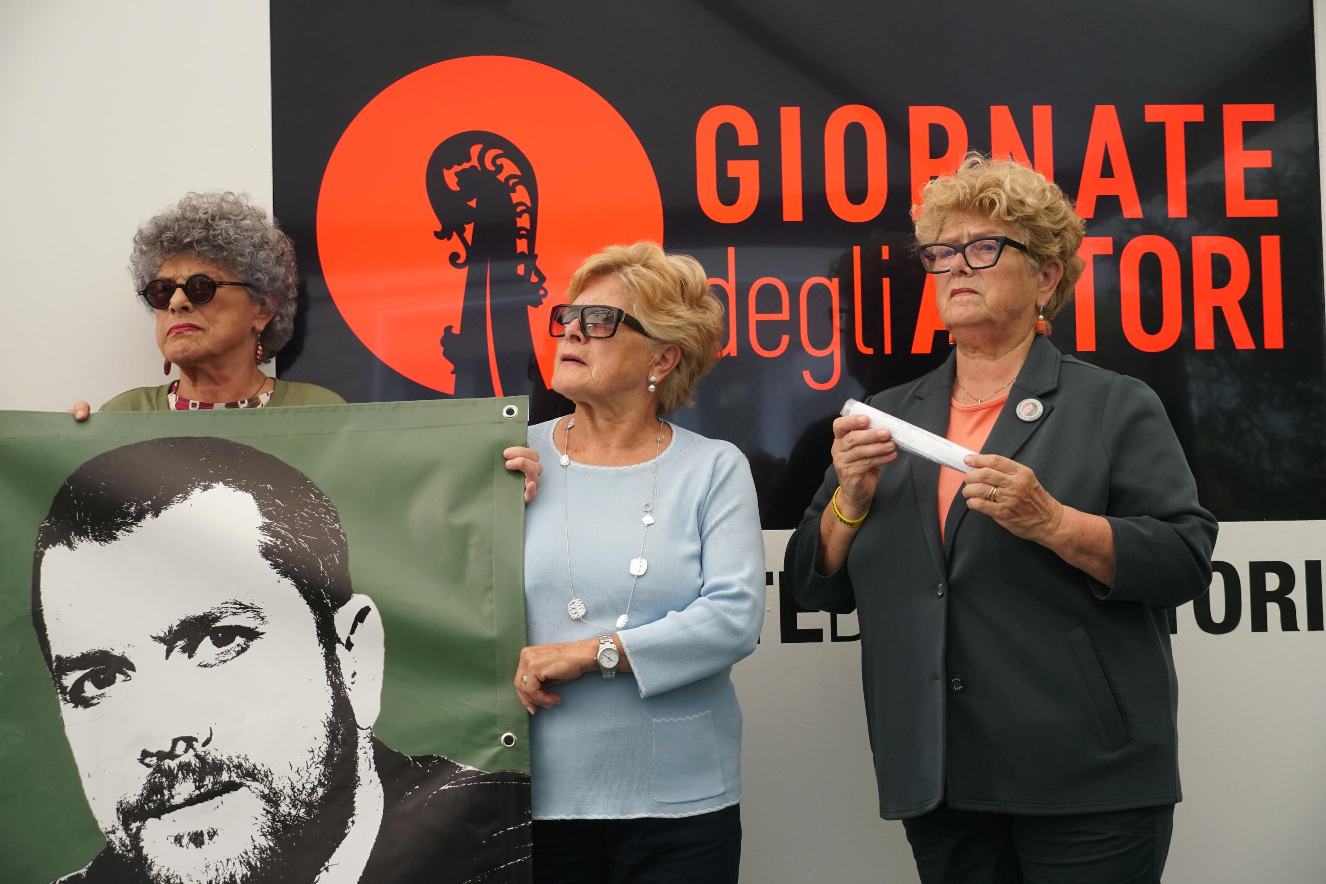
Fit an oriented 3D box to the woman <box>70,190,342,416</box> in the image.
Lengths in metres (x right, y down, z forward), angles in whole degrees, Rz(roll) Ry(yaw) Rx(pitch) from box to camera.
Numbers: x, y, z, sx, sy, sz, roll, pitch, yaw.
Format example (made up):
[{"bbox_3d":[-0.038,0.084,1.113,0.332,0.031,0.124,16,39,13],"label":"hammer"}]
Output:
[{"bbox_3d":[-0.625,0.445,3.630,0.500,1.610,0.380,-2,-3,4],"label":"woman"}]

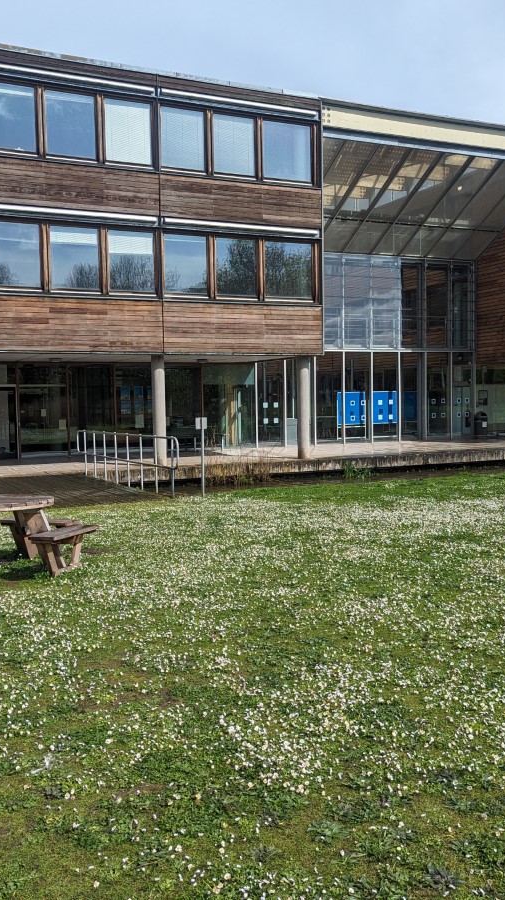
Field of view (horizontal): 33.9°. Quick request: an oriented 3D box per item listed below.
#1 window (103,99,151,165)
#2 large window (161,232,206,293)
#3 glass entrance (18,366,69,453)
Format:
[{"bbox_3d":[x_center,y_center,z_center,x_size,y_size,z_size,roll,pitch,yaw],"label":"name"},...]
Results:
[{"bbox_3d":[-3.060,-7.815,20.392,1.180,1.470,0.100,-3,4,-24],"label":"window"},{"bbox_3d":[-1.685,-4.632,20.662,1.189,1.462,0.120,-3,4,-26],"label":"large window"},{"bbox_3d":[-6.503,-1.275,25.870,1.513,2.768,0.150,-3,4,-25],"label":"glass entrance"}]

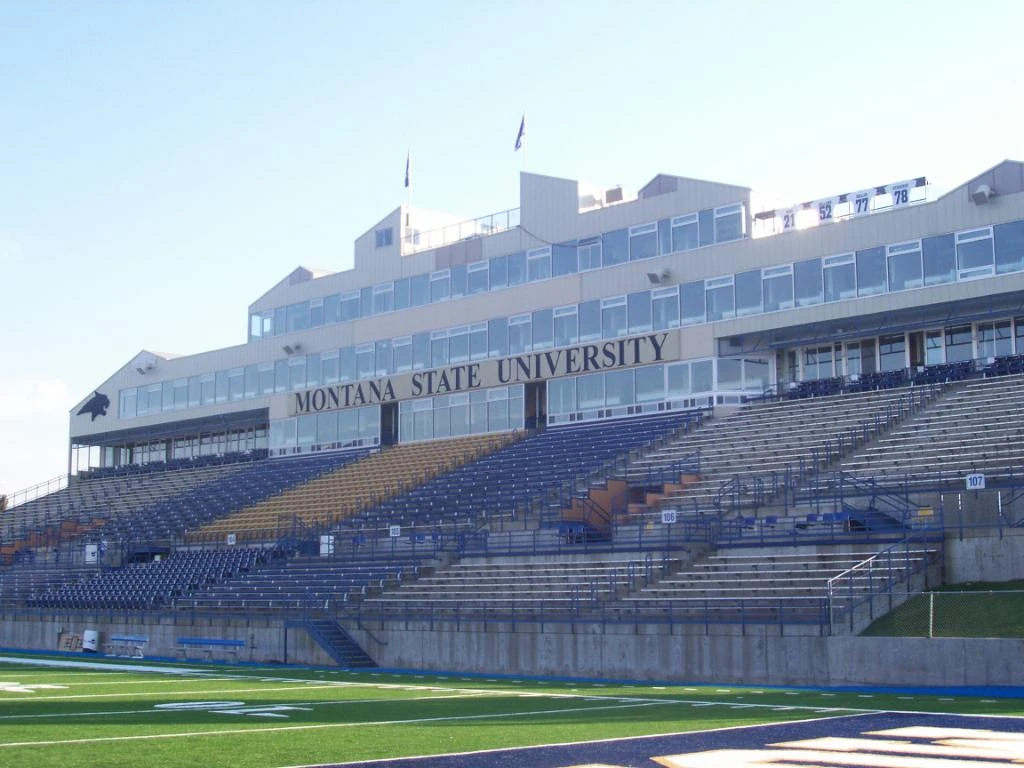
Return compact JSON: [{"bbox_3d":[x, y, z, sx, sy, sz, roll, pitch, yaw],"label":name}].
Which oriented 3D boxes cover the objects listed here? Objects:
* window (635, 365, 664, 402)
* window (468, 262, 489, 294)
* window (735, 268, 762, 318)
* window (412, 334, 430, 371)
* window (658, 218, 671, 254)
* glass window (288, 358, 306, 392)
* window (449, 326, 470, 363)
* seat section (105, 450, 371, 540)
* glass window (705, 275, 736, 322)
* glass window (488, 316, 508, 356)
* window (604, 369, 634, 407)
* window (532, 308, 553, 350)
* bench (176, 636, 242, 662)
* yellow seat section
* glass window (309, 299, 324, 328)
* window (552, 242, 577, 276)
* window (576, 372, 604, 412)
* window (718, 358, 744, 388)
[{"bbox_3d":[5.909,-0.006,67.006,0.100,1.459,1.681,8,-11,-44],"label":"window"},{"bbox_3d":[-1.622,-5.132,75.580,0.100,1.554,1.528,8,-11,-44],"label":"window"},{"bbox_3d":[10.494,-3.970,69.333,0.150,2.000,1.500,7,-11,-44],"label":"window"},{"bbox_3d":[-4.899,-1.759,85.094,0.150,1.970,1.490,7,-11,-44],"label":"window"},{"bbox_3d":[7.116,-6.790,73.036,0.100,1.692,0.819,8,-11,-44],"label":"window"},{"bbox_3d":[-12.699,-0.664,92.803,0.100,1.980,1.774,8,-11,-44],"label":"glass window"},{"bbox_3d":[-2.760,-2.028,82.580,0.100,1.923,1.623,8,-11,-44],"label":"window"},{"bbox_3d":[-16.318,6.174,86.336,12.500,5.700,12.200,8,-11,-44],"label":"seat section"},{"bbox_3d":[9.376,-3.810,70.485,0.150,2.020,1.640,7,-11,-44],"label":"glass window"},{"bbox_3d":[-0.672,-2.376,81.063,0.120,1.967,1.506,8,-11,-44],"label":"glass window"},{"bbox_3d":[5.119,0.221,74.399,0.150,1.770,1.910,7,-11,-44],"label":"window"},{"bbox_3d":[1.571,-2.712,78.816,0.120,1.989,1.487,8,-11,-44],"label":"window"},{"bbox_3d":[-9.908,8.653,51.003,0.480,0.720,3.870,8,-11,-44],"label":"bench"},{"bbox_3d":[-7.805,4.977,77.800,12.600,5.900,11.900,8,-11,-44],"label":"yellow seat section"},{"bbox_3d":[-11.448,-4.160,92.259,0.150,1.720,1.270,7,-11,-44],"label":"glass window"},{"bbox_3d":[2.423,-5.702,71.439,0.100,1.531,1.600,8,-11,-44],"label":"window"},{"bbox_3d":[3.788,0.407,75.765,0.100,1.670,1.833,8,-11,-44],"label":"window"},{"bbox_3d":[9.774,-0.435,70.441,1.175,1.480,0.100,0,-8,0],"label":"window"}]

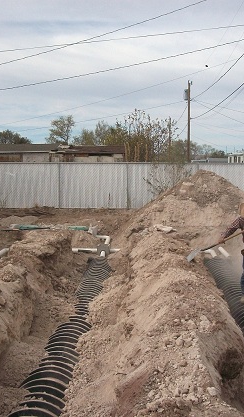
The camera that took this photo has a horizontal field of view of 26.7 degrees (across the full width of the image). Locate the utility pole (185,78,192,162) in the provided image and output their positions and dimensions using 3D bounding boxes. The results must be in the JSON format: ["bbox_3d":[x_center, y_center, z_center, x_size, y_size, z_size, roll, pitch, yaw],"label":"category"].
[{"bbox_3d":[6.430,-7.450,49.700,0.750,9.700,0.550,0,5,0],"label":"utility pole"}]

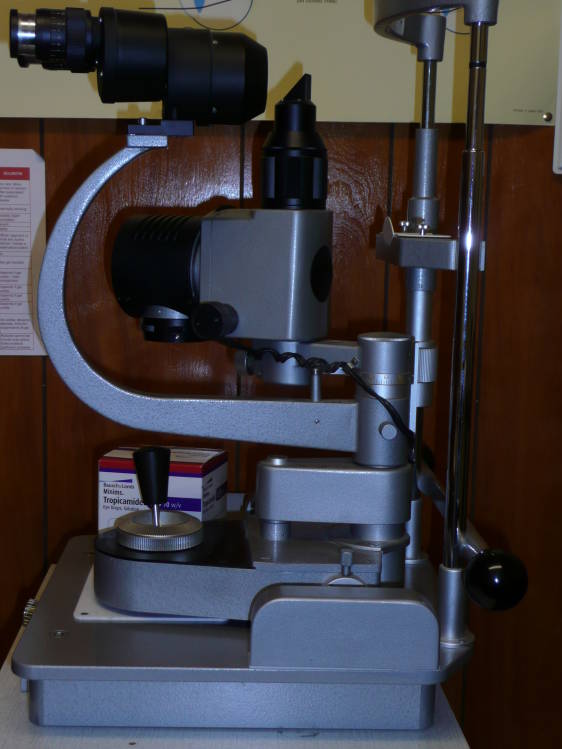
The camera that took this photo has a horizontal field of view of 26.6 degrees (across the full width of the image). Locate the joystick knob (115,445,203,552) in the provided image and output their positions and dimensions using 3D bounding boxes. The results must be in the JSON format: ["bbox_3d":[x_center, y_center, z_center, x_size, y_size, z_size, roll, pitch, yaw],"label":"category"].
[{"bbox_3d":[-0.094,0.091,0.917,0.068,0.073,0.068,1,8,0],"label":"joystick knob"}]

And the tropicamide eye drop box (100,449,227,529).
[{"bbox_3d":[-0.105,0.109,1.053,0.095,0.076,0.063,3,9,14],"label":"tropicamide eye drop box"}]

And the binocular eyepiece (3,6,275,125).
[{"bbox_3d":[-0.099,-0.220,0.861,0.179,0.076,0.115,1,8,-5],"label":"binocular eyepiece"}]

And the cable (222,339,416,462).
[{"bbox_3d":[0.029,0.020,0.897,0.144,0.088,0.040,1,8,0],"label":"cable"}]

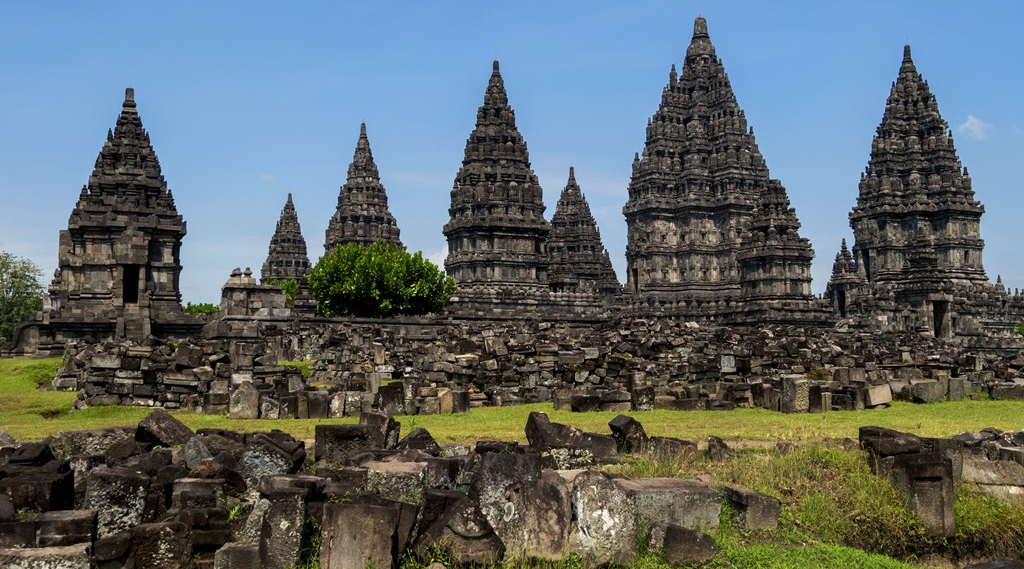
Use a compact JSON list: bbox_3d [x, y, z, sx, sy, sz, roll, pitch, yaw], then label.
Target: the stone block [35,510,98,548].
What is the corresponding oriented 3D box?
[{"bbox_3d":[-2.609,1.430,5.850,0.300,0.143,0.300,1,-2,-19],"label":"stone block"}]

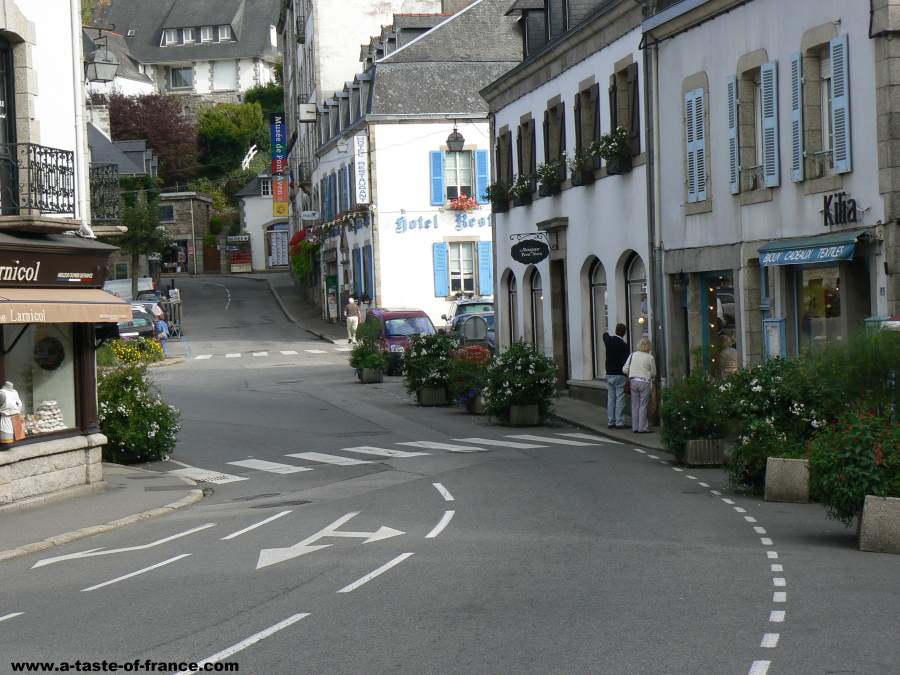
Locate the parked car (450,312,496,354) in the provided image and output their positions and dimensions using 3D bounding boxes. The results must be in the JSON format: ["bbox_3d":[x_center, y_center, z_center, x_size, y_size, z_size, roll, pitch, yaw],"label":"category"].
[{"bbox_3d":[0.837,0.043,58.300,1.700,1.470,3.950,-2,1,-5],"label":"parked car"}]

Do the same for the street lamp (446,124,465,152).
[{"bbox_3d":[0.173,-6.233,64.500,0.540,0.830,0.540,-2,1,0],"label":"street lamp"}]

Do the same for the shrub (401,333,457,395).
[{"bbox_3d":[-0.441,0.589,46.500,1.250,1.380,1.200,-2,1,0],"label":"shrub"}]

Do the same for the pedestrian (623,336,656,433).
[{"bbox_3d":[3.246,0.826,35.000,0.570,1.600,0.360,-2,1,13],"label":"pedestrian"}]

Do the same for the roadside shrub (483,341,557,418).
[{"bbox_3d":[1.326,0.802,39.200,1.420,1.480,1.350,-2,1,0],"label":"roadside shrub"}]

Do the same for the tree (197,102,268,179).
[{"bbox_3d":[-15.884,-14.387,150.000,5.200,5.500,5.000,-2,1,0],"label":"tree"}]

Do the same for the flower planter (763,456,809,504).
[{"bbox_3d":[4.021,1.693,24.400,0.550,0.510,0.650,-2,1,14],"label":"flower planter"}]

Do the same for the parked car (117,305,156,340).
[{"bbox_3d":[-10.906,-0.341,70.000,1.730,1.500,4.100,-2,3,-10],"label":"parked car"}]

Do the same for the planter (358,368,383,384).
[{"bbox_3d":[-2.110,1.048,55.200,0.560,0.430,0.580,-2,1,-7],"label":"planter"}]

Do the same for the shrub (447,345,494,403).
[{"bbox_3d":[0.457,0.761,41.700,0.970,1.200,0.950,-2,1,0],"label":"shrub"}]

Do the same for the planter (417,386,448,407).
[{"bbox_3d":[-0.375,1.264,44.000,0.700,0.460,0.700,-2,1,3],"label":"planter"}]

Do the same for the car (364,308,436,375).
[{"bbox_3d":[-1.390,0.040,59.600,1.680,1.800,4.050,-2,3,-10],"label":"car"}]

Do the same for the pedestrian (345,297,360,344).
[{"bbox_3d":[-3.679,-0.615,77.500,0.520,1.720,0.350,-2,1,-3],"label":"pedestrian"}]

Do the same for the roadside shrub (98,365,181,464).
[{"bbox_3d":[-4.992,1.218,32.500,1.480,1.580,1.400,-2,1,0],"label":"roadside shrub"}]

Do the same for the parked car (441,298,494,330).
[{"bbox_3d":[0.907,-0.372,66.500,1.770,1.660,4.300,-2,1,-5],"label":"parked car"}]

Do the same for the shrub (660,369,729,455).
[{"bbox_3d":[3.591,1.074,29.800,1.050,1.250,1.000,-2,1,0],"label":"shrub"}]

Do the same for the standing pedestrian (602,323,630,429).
[{"bbox_3d":[2.837,0.656,35.000,0.500,1.790,0.360,-2,1,14],"label":"standing pedestrian"}]

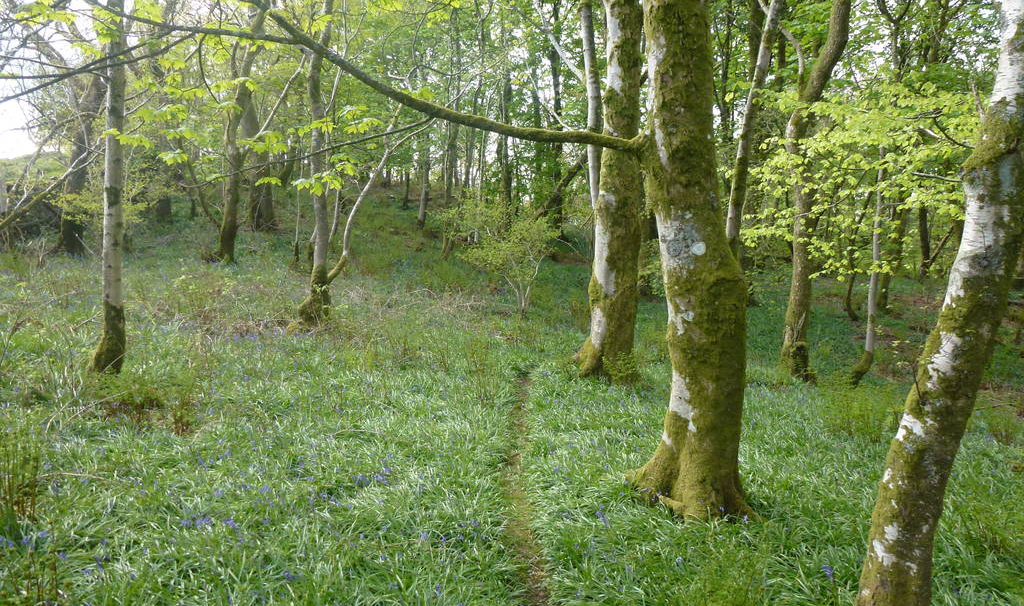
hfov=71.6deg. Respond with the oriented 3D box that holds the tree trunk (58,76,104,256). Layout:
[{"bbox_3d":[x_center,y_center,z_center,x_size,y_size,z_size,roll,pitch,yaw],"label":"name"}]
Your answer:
[{"bbox_3d":[-11.520,-3.680,19.000,1.201,4.795,0.850,0,3,0],"label":"tree trunk"}]

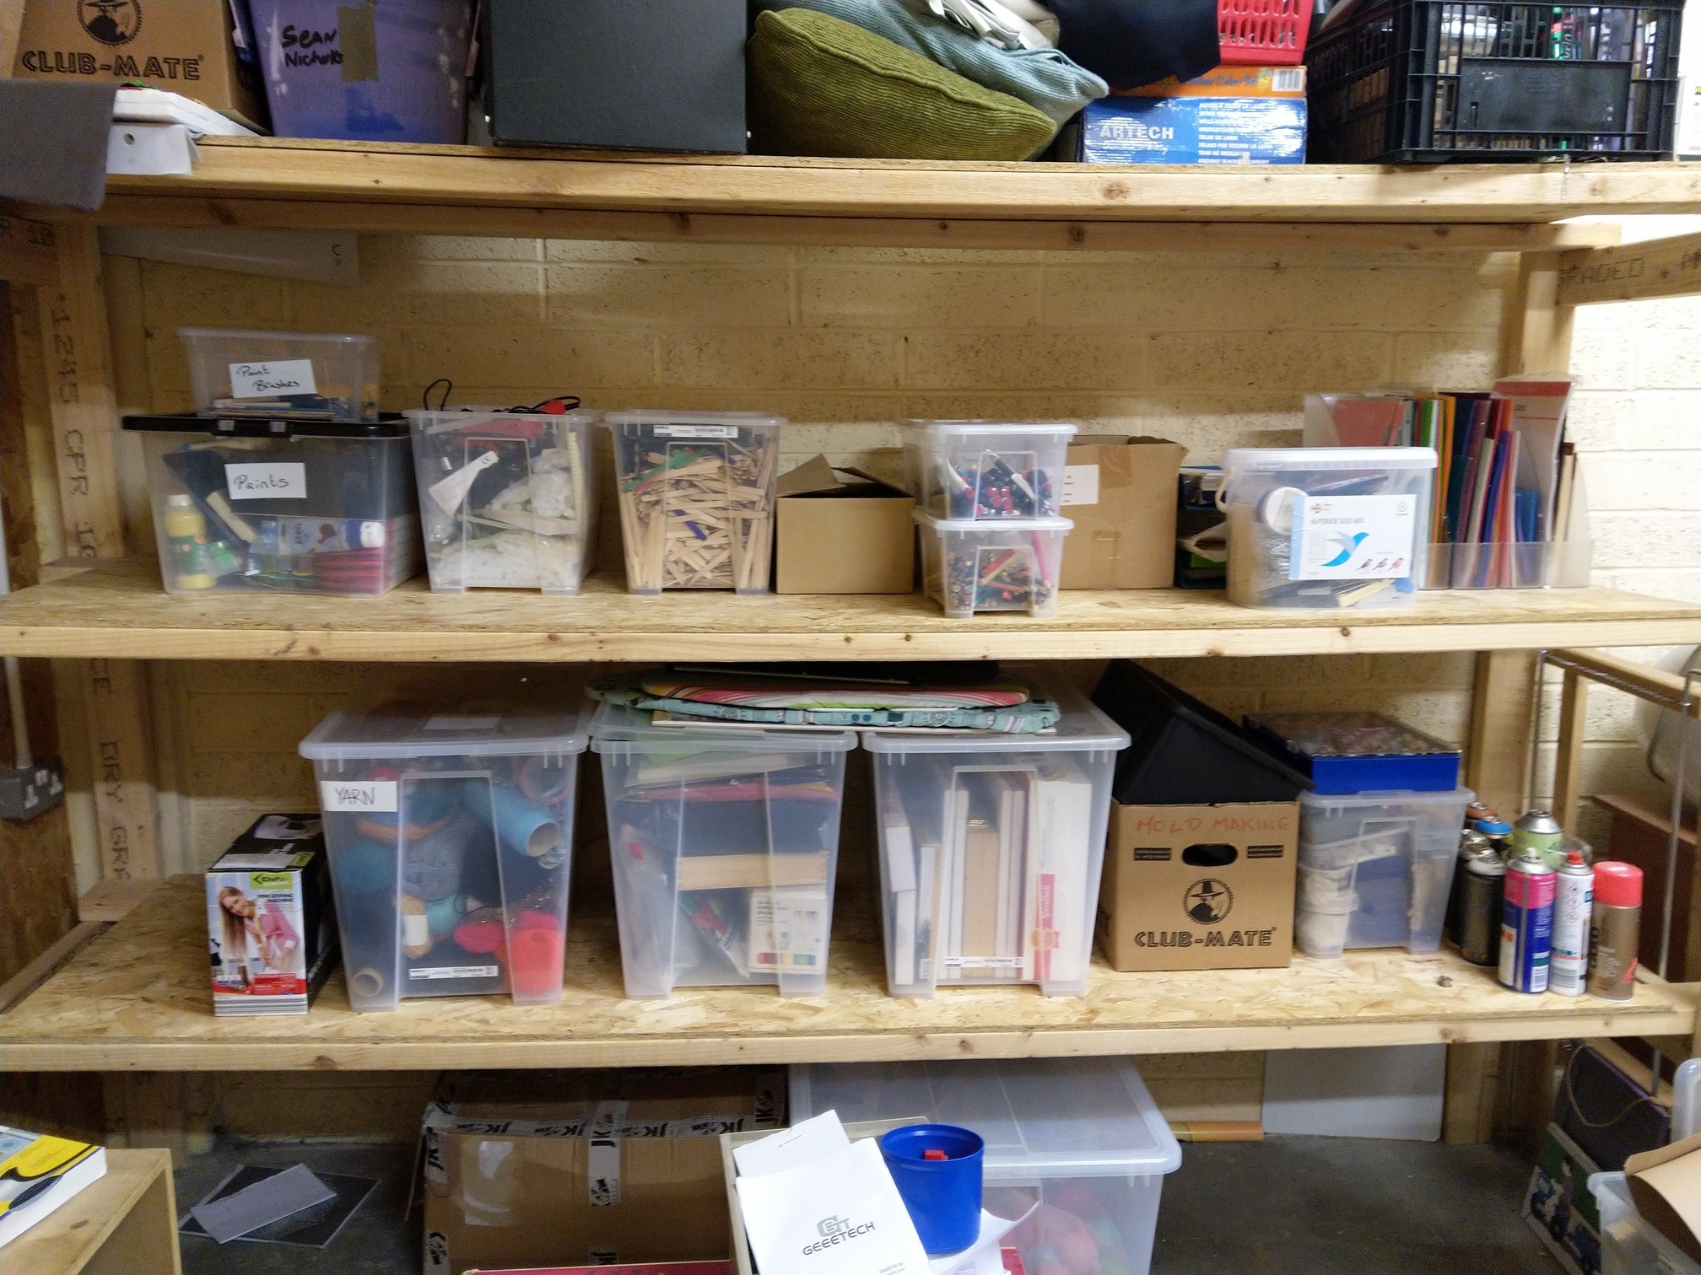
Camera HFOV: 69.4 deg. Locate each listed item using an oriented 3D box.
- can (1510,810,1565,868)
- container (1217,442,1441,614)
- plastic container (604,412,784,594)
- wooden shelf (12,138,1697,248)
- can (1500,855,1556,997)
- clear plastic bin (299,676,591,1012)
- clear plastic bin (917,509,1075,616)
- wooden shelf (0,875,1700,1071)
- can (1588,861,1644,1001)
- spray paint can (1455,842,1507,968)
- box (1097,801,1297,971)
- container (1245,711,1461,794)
[{"bbox_3d":[1.102,0.395,2.005,0.066,0.230,0.066,0,10,0],"label":"can"},{"bbox_3d":[0.718,-0.175,1.888,0.295,0.240,0.205,1,10,0],"label":"container"},{"bbox_3d":[-0.256,-0.225,2.067,0.280,0.280,0.390,0,8,-5],"label":"plastic container"},{"bbox_3d":[0.019,-0.645,1.833,2.460,0.070,0.620,0,12,-3],"label":"wooden shelf"},{"bbox_3d":[1.052,0.434,1.907,0.067,0.216,0.067,1,10,0],"label":"can"},{"bbox_3d":[-0.603,0.308,2.017,0.390,0.420,0.560,-1,8,-7],"label":"clear plastic bin"},{"bbox_3d":[0.199,-0.112,1.787,0.190,0.140,0.280,0,8,-4],"label":"clear plastic bin"},{"bbox_3d":[-0.018,0.541,2.078,2.490,0.065,0.630,0,8,-2],"label":"wooden shelf"},{"bbox_3d":[1.143,0.437,1.845,0.064,0.204,0.064,0,10,0],"label":"can"},{"bbox_3d":[1.022,0.431,1.992,0.066,0.193,0.066,0,8,0],"label":"spray paint can"},{"bbox_3d":[0.559,0.371,2.110,0.283,0.275,0.340,0,8,-2],"label":"box"},{"bbox_3d":[0.831,0.191,2.074,0.252,0.067,0.277,-1,10,-7],"label":"container"}]

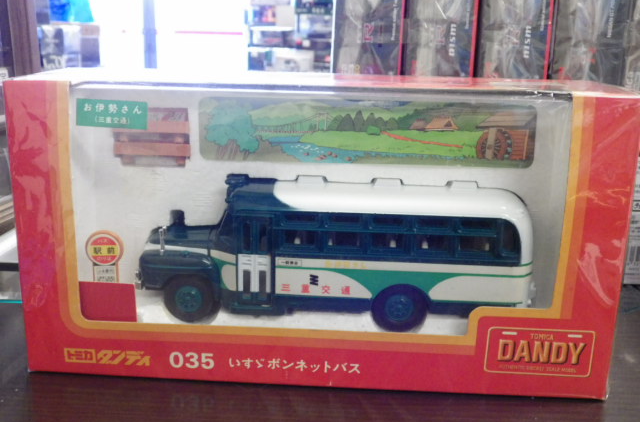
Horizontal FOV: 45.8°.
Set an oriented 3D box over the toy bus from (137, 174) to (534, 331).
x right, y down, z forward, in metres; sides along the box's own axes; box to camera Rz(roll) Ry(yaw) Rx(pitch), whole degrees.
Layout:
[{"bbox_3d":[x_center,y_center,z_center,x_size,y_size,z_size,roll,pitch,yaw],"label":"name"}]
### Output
[{"bbox_3d":[0.006,0.014,0.320,0.159,0.059,0.048,2,15,4],"label":"toy bus"}]

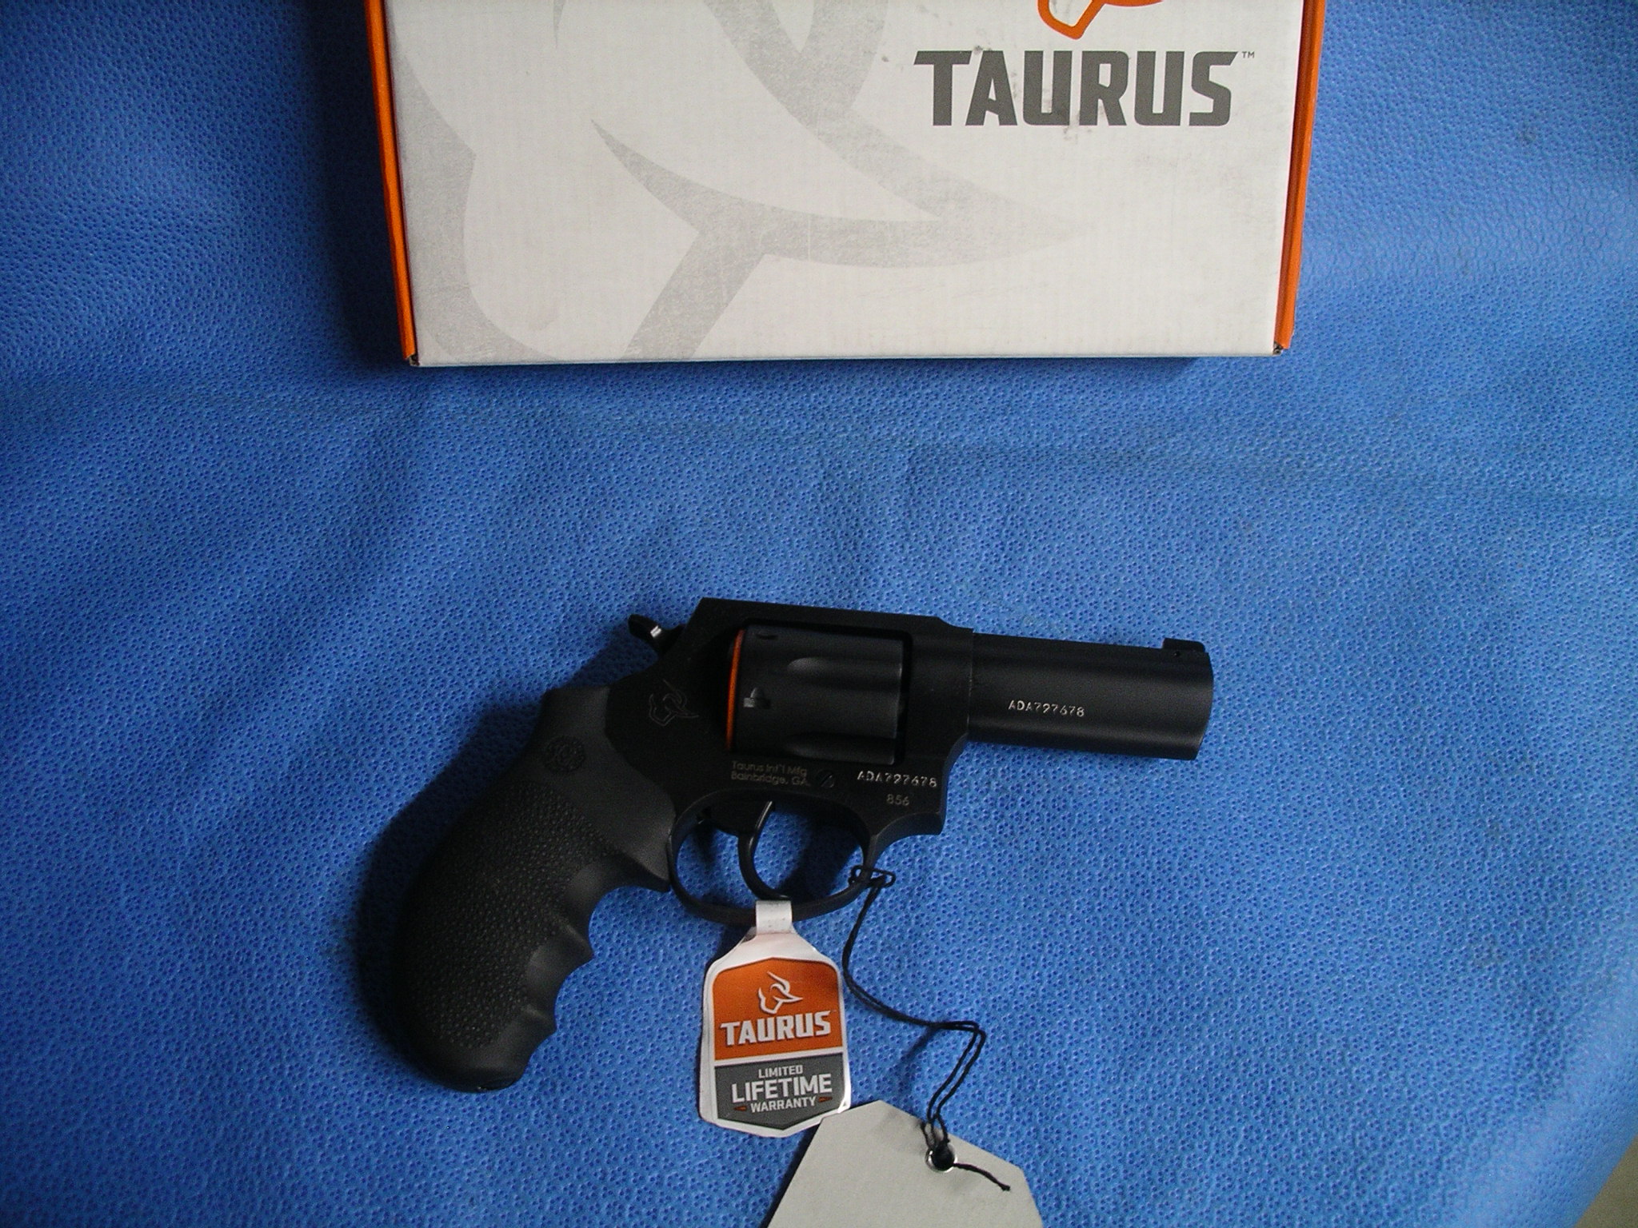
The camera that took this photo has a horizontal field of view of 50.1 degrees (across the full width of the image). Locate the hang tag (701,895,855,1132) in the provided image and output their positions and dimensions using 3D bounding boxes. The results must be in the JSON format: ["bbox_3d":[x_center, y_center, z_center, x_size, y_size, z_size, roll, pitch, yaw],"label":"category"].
[{"bbox_3d":[-0.010,0.095,0.411,0.035,0.007,0.053,-3,79,0],"label":"hang tag"}]

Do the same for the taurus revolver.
[{"bbox_3d":[0.000,0.058,0.421,0.187,0.036,0.127,5,62,3],"label":"taurus revolver"}]

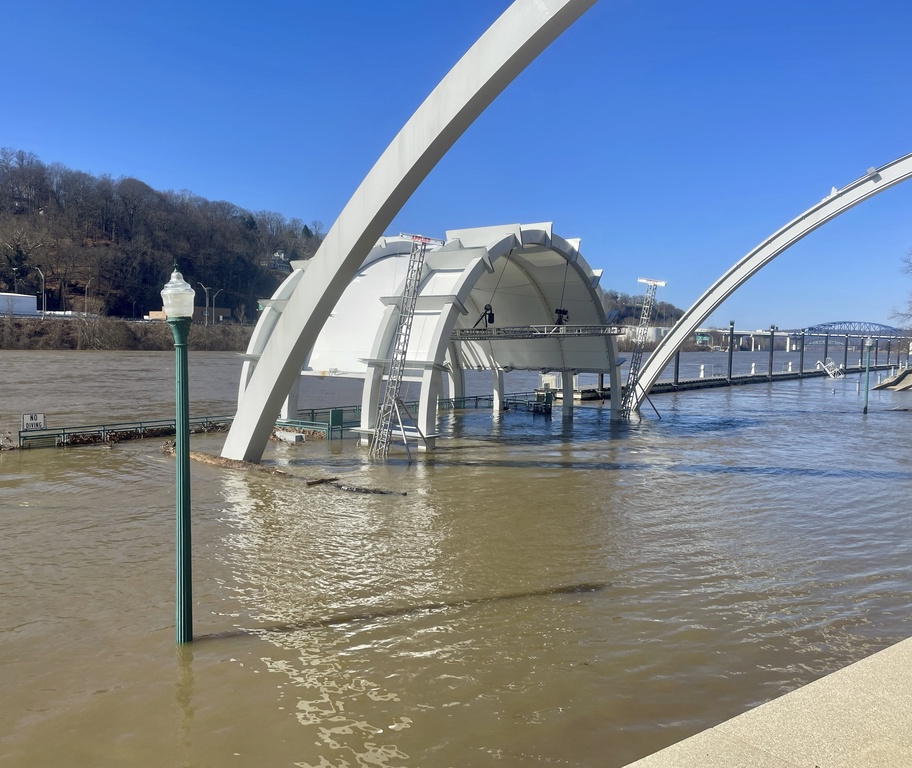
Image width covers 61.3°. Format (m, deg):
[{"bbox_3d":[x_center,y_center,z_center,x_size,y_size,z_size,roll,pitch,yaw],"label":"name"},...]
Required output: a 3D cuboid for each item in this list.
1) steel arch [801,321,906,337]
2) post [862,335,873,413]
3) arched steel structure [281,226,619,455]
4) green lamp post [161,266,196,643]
[{"bbox_3d":[550.234,-77.214,1070.000,132.000,22.500,25.000,2,3,27],"label":"steel arch"},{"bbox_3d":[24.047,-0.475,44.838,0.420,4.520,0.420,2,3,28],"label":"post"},{"bbox_3d":[-0.311,-2.624,35.923,11.100,9.000,16.000,3,4,38],"label":"arched steel structure"},{"bbox_3d":[-3.346,0.893,9.424,0.430,4.640,0.430,0,3,-20],"label":"green lamp post"}]

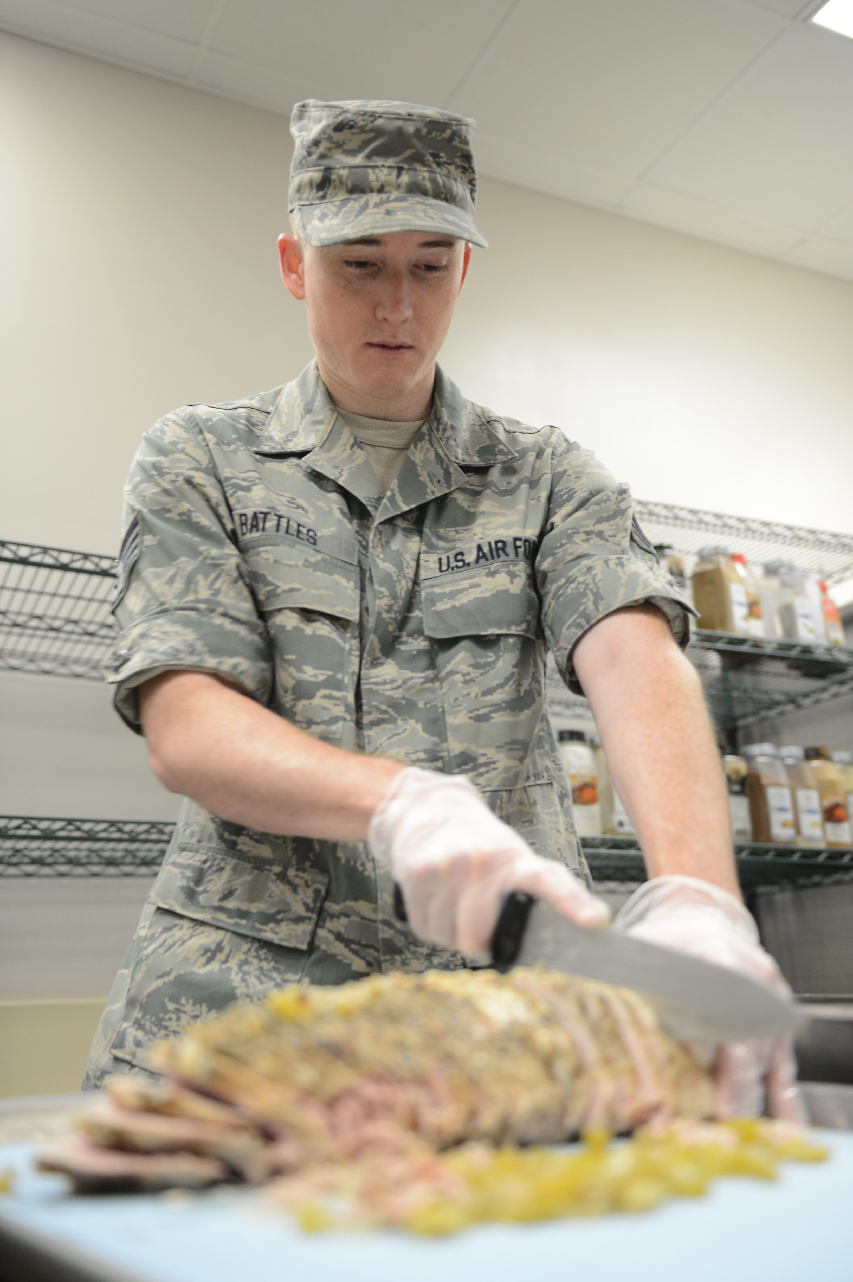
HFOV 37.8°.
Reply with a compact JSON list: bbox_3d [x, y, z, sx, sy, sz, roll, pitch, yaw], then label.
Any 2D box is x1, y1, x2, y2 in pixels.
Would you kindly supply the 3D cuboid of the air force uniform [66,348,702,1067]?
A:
[{"bbox_3d":[-0.040,0.080,1.200,0.530,0.710,0.330,0,-10,-12],"label":"air force uniform"}]

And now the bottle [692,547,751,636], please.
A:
[{"bbox_3d":[0.586,-0.090,2.487,0.076,0.203,0.076,-17,-23,39],"label":"bottle"}]

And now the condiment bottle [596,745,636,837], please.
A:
[{"bbox_3d":[0.326,0.263,2.197,0.070,0.197,0.088,6,-19,-25],"label":"condiment bottle"}]

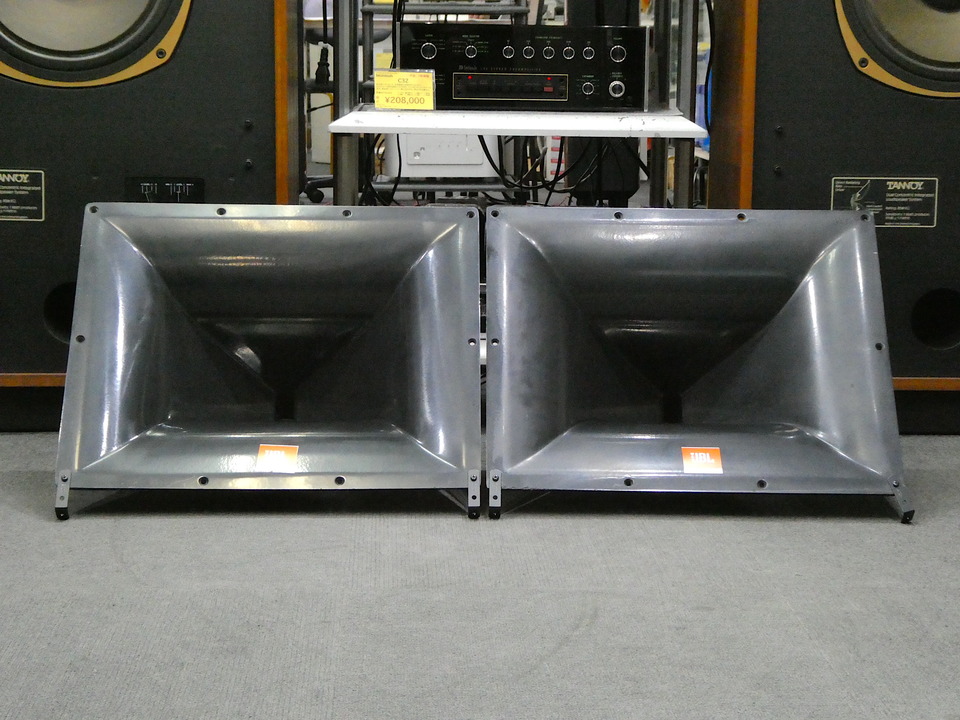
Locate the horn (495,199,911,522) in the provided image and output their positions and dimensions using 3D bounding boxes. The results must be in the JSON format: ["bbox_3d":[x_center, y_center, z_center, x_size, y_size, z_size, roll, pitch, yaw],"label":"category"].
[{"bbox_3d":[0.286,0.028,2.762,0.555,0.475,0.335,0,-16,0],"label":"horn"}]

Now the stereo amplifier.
[{"bbox_3d":[0.070,-0.507,3.320,0.411,0.142,0.360,1,11,0],"label":"stereo amplifier"}]

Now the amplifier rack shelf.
[{"bbox_3d":[0.057,-0.384,3.115,0.556,0.011,0.500,1,11,0],"label":"amplifier rack shelf"}]

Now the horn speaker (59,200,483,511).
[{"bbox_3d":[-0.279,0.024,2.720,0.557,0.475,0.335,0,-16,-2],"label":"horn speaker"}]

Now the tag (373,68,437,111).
[{"bbox_3d":[-0.121,-0.438,3.143,0.100,0.068,0.012,1,11,0],"label":"tag"}]

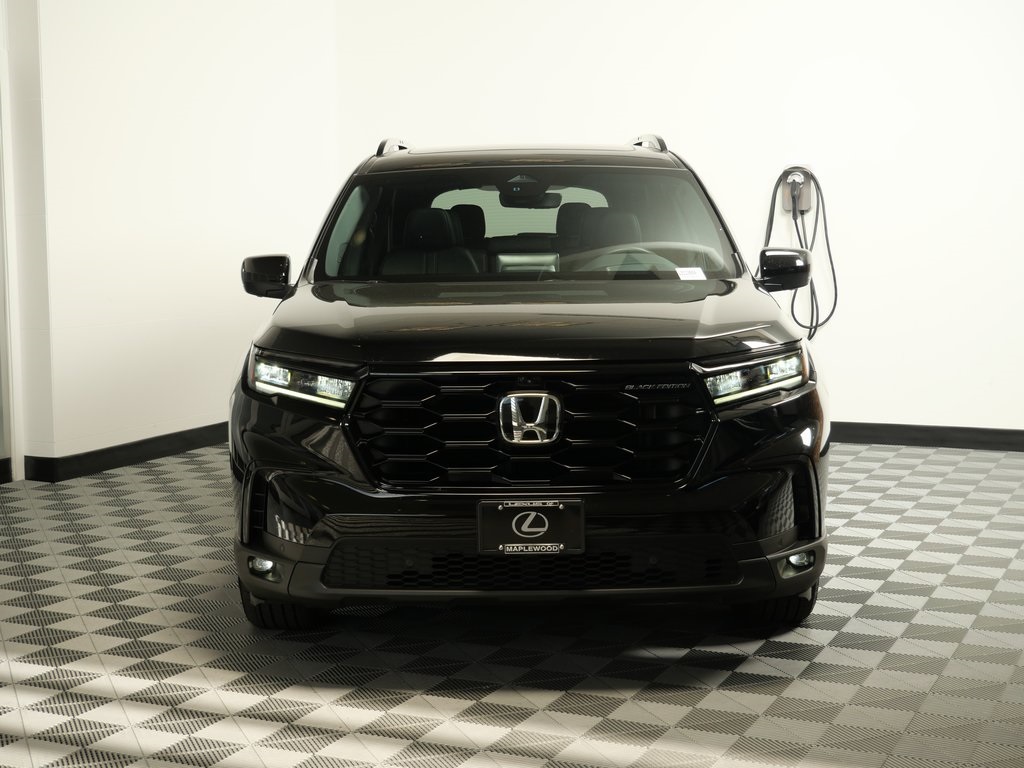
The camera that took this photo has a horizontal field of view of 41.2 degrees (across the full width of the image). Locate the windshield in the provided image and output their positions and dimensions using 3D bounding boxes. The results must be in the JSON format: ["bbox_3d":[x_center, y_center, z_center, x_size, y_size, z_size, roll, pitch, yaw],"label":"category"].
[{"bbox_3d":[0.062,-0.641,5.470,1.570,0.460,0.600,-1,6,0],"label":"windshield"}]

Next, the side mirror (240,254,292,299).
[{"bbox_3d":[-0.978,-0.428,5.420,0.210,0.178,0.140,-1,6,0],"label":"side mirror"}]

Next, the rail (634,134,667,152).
[{"bbox_3d":[0.628,-1.136,6.650,0.085,0.100,1.750,-1,6,0],"label":"rail"}]

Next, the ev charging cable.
[{"bbox_3d":[1.823,-0.825,8.600,0.450,1.100,0.190,2,7,23],"label":"ev charging cable"}]

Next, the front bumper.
[{"bbox_3d":[0.056,0.303,4.320,1.970,0.690,0.580,-1,6,0],"label":"front bumper"}]

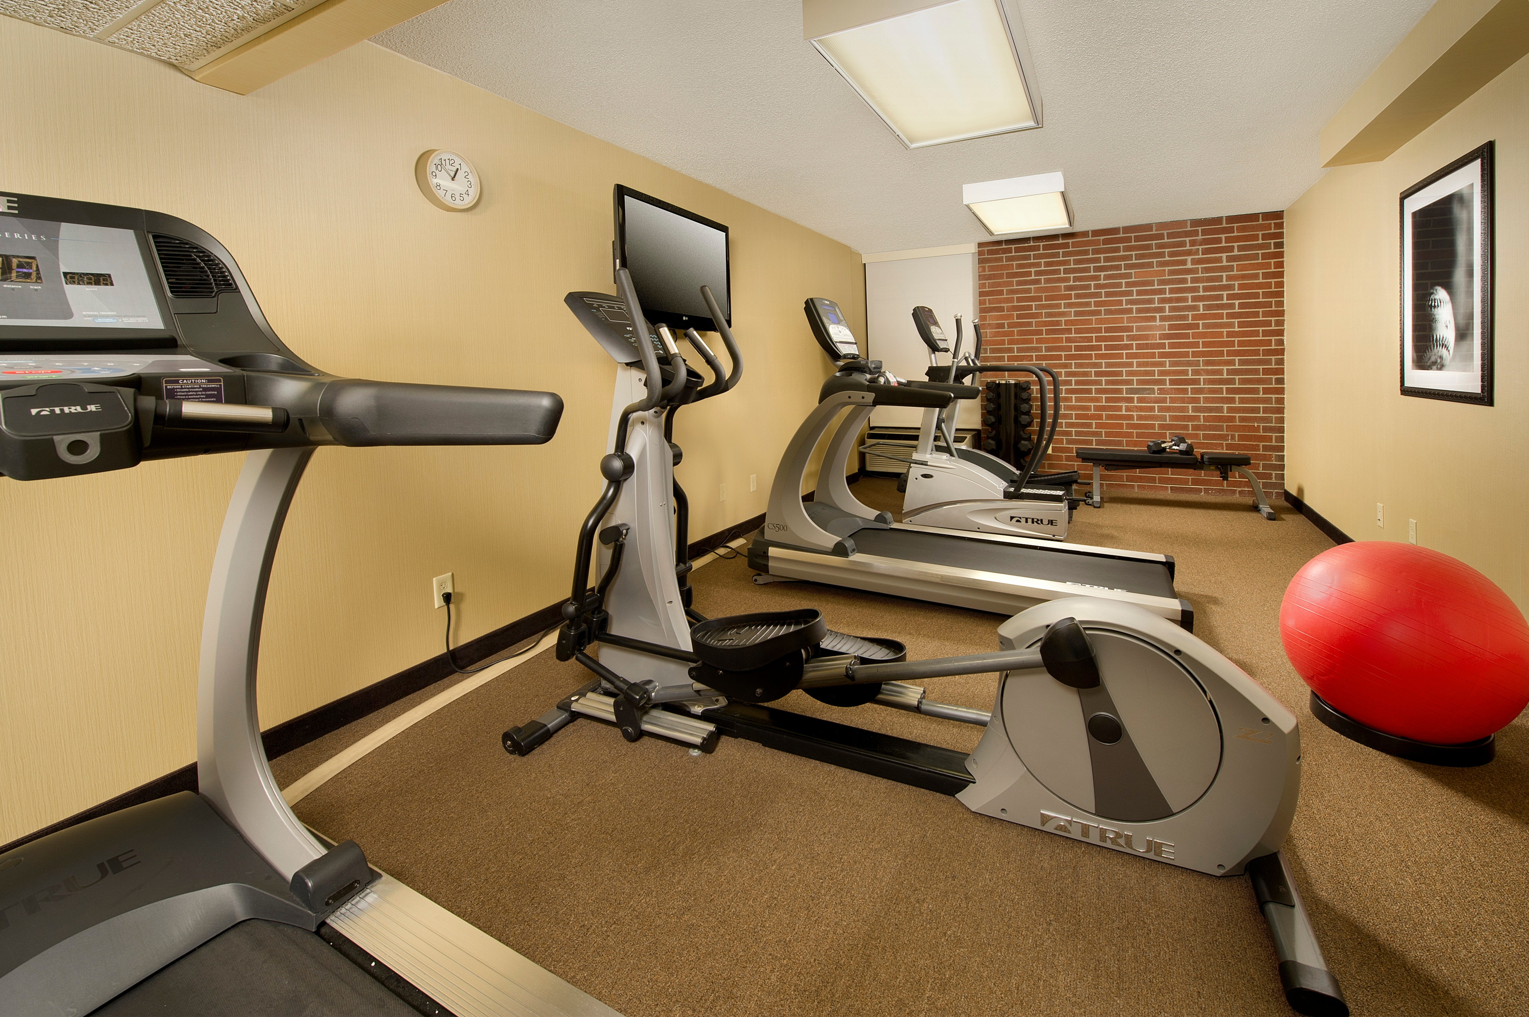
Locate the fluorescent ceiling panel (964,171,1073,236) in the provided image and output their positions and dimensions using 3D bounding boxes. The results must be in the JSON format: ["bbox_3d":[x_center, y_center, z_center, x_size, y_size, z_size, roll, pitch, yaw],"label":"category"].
[{"bbox_3d":[1.859,-2.159,4.276,0.590,0.130,1.150,5,11,30],"label":"fluorescent ceiling panel"}]

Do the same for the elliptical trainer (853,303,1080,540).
[{"bbox_3d":[1.546,-0.693,4.270,1.380,1.540,0.720,4,10,26],"label":"elliptical trainer"}]

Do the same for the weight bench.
[{"bbox_3d":[3.137,-0.236,4.626,1.260,0.430,0.550,3,10,22],"label":"weight bench"}]

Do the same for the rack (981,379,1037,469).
[{"bbox_3d":[2.188,-0.661,5.300,0.500,0.980,0.450,4,10,25],"label":"rack"}]

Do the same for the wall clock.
[{"bbox_3d":[-1.200,-1.240,2.246,0.065,0.230,0.230,5,11,31],"label":"wall clock"}]

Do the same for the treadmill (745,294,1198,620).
[{"bbox_3d":[0.925,-0.307,2.932,1.930,1.450,0.780,4,10,25],"label":"treadmill"}]

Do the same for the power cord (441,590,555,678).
[{"bbox_3d":[-1.032,0.436,2.414,0.100,0.320,0.520,5,11,30],"label":"power cord"}]

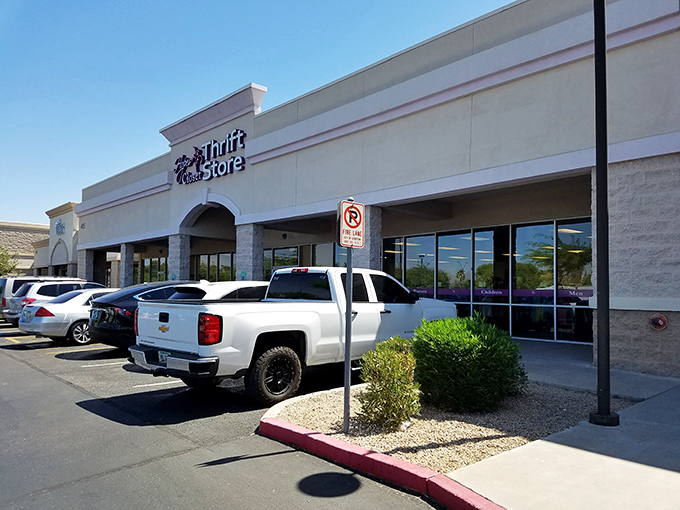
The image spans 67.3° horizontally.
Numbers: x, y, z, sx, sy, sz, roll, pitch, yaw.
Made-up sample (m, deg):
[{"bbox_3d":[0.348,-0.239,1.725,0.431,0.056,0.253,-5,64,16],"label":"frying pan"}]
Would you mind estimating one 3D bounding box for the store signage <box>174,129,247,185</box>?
[{"bbox_3d":[-4.950,-3.431,18.750,0.200,1.420,5.250,4,-5,-43],"label":"store signage"}]

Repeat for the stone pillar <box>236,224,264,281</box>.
[{"bbox_3d":[-3.010,0.685,17.150,0.460,3.420,0.950,4,-5,-43],"label":"stone pillar"}]

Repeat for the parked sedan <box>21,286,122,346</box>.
[{"bbox_3d":[-6.650,1.733,15.360,4.860,1.450,1.820,4,-5,-44],"label":"parked sedan"}]

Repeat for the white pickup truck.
[{"bbox_3d":[-0.287,1.168,8.725,5.850,1.900,2.050,4,-5,-44],"label":"white pickup truck"}]

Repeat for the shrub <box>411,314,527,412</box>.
[{"bbox_3d":[1.570,1.291,6.380,1.320,1.040,1.220,0,-4,14],"label":"shrub"}]

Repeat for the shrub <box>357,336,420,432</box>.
[{"bbox_3d":[0.500,1.304,5.280,0.630,0.900,0.620,0,-3,5],"label":"shrub"}]

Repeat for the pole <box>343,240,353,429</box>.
[{"bbox_3d":[0.065,0.795,5.130,0.065,1.950,0.065,4,-5,-44],"label":"pole"}]

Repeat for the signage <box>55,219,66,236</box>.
[{"bbox_3d":[-21.900,-2.150,40.000,0.150,1.150,2.900,4,-5,-43],"label":"signage"}]

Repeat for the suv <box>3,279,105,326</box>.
[{"bbox_3d":[-10.100,1.849,20.100,4.750,1.720,1.880,4,-5,-44],"label":"suv"}]

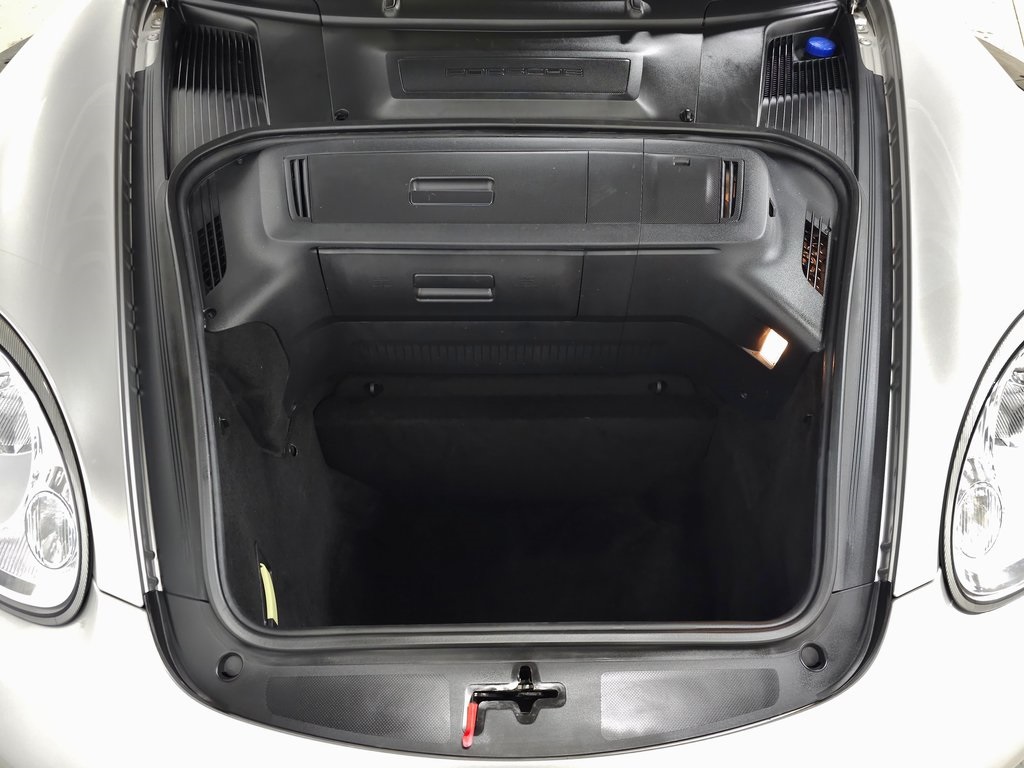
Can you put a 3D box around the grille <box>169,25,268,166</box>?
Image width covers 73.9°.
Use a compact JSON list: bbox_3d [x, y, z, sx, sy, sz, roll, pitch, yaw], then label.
[{"bbox_3d":[-0.466,-0.457,1.081,0.150,0.035,0.215,0,100,-3],"label":"grille"}]

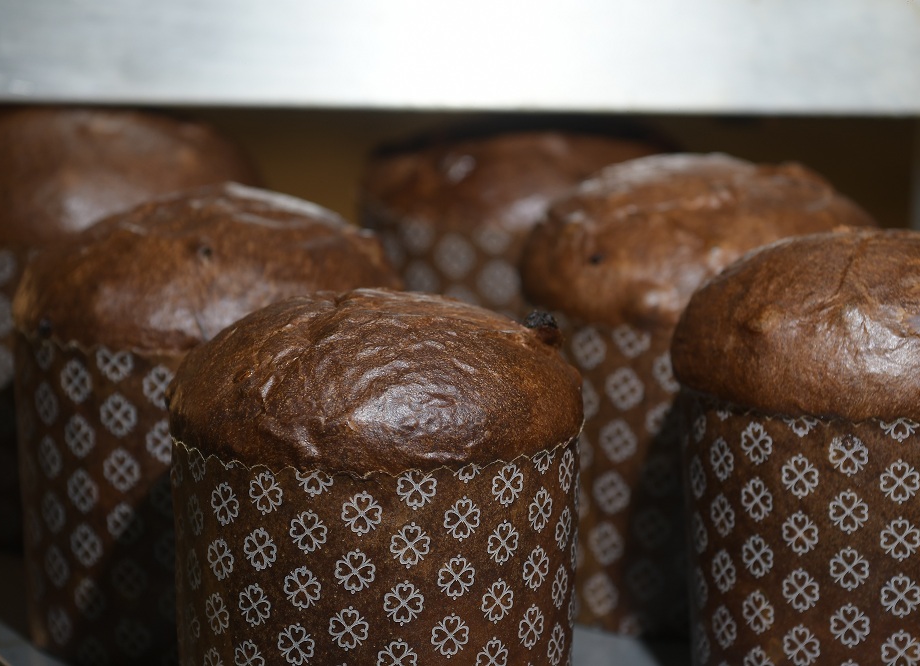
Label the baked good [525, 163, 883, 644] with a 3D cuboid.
[{"bbox_3d":[0.105,0.019,2.532,0.160,0.182,0.160,0,15,0],"label":"baked good"}]

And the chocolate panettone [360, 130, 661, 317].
[{"bbox_3d":[0.033,-0.021,2.974,0.166,0.190,0.166,0,11,0],"label":"chocolate panettone"}]

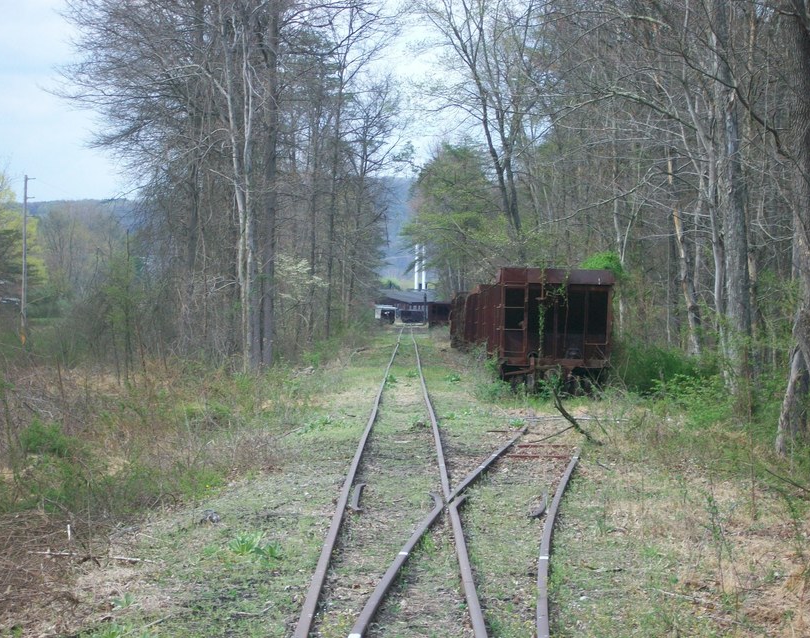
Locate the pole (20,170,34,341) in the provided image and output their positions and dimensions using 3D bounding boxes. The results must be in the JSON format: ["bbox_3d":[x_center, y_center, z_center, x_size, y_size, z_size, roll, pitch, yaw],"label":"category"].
[{"bbox_3d":[-21.264,-3.243,133.000,0.650,9.800,0.320,1,0,0],"label":"pole"}]

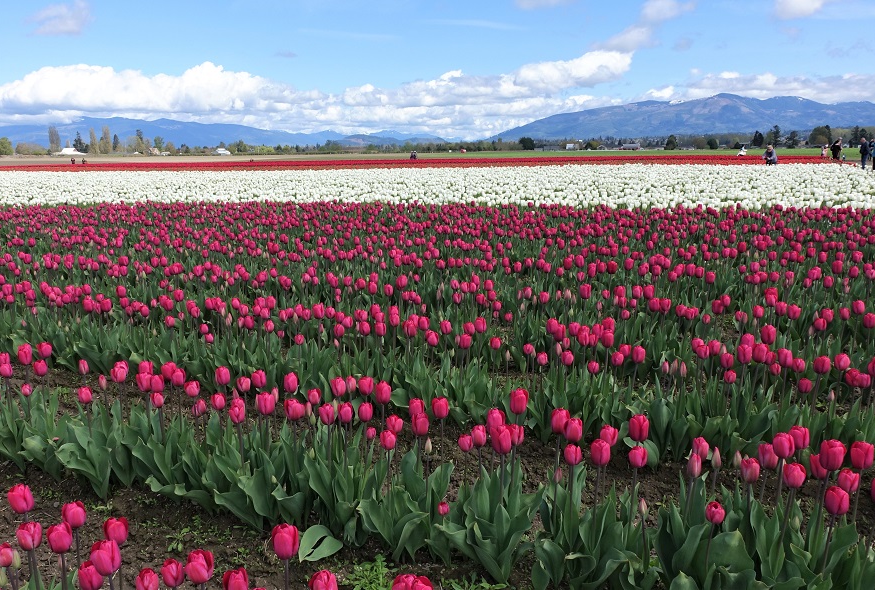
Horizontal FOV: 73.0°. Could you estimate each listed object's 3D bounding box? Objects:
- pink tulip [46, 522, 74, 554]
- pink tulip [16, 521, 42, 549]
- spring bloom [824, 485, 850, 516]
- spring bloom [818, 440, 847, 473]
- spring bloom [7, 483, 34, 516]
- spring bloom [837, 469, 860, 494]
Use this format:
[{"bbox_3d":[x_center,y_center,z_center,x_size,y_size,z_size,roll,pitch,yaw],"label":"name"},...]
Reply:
[{"bbox_3d":[-0.880,0.567,1.377,0.050,0.076,0.050,-10,17,-35],"label":"pink tulip"},{"bbox_3d":[-0.969,0.573,1.403,0.050,0.070,0.050,-11,17,-37],"label":"pink tulip"},{"bbox_3d":[0.955,0.491,1.409,0.057,0.069,0.057,10,17,36],"label":"spring bloom"},{"bbox_3d":[0.986,0.400,1.471,0.058,0.080,0.058,0,14,0],"label":"spring bloom"},{"bbox_3d":[-0.979,0.480,1.391,0.063,0.071,0.063,-11,18,-37],"label":"spring bloom"},{"bbox_3d":[0.996,0.452,1.432,0.047,0.057,0.047,0,14,0],"label":"spring bloom"}]

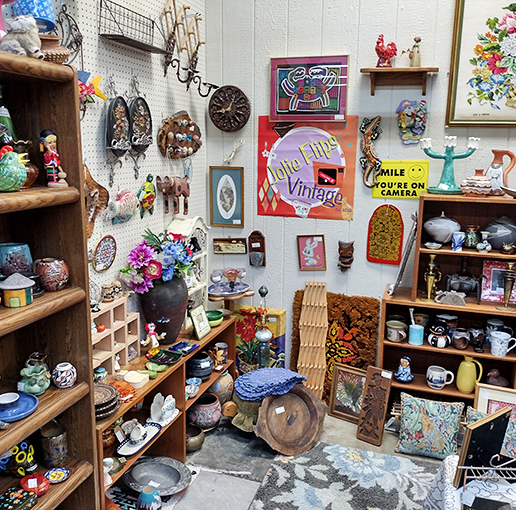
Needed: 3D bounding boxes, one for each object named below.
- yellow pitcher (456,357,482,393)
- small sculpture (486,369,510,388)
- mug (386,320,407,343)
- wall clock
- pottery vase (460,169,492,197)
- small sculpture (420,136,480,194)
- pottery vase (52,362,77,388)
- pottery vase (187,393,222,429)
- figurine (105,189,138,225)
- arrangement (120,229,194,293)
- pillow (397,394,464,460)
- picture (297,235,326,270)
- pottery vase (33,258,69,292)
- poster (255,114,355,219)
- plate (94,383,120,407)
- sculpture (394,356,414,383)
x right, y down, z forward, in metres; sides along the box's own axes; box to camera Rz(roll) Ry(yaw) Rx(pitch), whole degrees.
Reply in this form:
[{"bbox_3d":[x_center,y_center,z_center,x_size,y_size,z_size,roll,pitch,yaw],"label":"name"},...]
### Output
[{"bbox_3d":[1.095,0.612,2.740,0.120,0.190,0.096,4,12,16],"label":"yellow pitcher"},{"bbox_3d":[1.267,0.655,2.793,0.120,0.112,0.075,1,12,0],"label":"small sculpture"},{"bbox_3d":[0.764,0.426,2.889,0.100,0.090,0.138,-3,12,-18],"label":"mug"},{"bbox_3d":[-0.174,-0.887,3.223,0.267,0.272,0.047,5,12,19],"label":"wall clock"},{"bbox_3d":[1.113,-0.362,2.694,0.148,0.135,0.148,5,12,18],"label":"pottery vase"},{"bbox_3d":[0.981,-0.462,2.734,0.292,0.294,0.185,5,12,19],"label":"small sculpture"},{"bbox_3d":[-0.642,0.401,1.763,0.076,0.073,0.076,1,12,0],"label":"pottery vase"},{"bbox_3d":[-0.301,0.896,2.997,0.200,0.170,0.200,1,12,0],"label":"pottery vase"},{"bbox_3d":[-0.618,-0.222,2.443,0.073,0.155,0.226,4,12,18],"label":"figurine"},{"bbox_3d":[-0.487,0.041,2.587,0.355,0.305,0.280,-1,12,-10],"label":"arrangement"},{"bbox_3d":[0.892,0.894,2.749,0.310,0.310,0.090,5,-2,19],"label":"pillow"},{"bbox_3d":[0.327,-0.012,3.205,0.164,0.218,0.018,-1,10,20],"label":"picture"},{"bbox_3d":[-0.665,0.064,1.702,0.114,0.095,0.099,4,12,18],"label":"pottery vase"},{"bbox_3d":[0.282,-0.520,3.169,0.599,0.603,0.010,4,12,18],"label":"poster"},{"bbox_3d":[-0.635,0.546,2.047,0.188,0.026,0.188,1,12,0],"label":"plate"},{"bbox_3d":[0.804,0.623,2.898,0.106,0.123,0.095,5,12,19],"label":"sculpture"}]

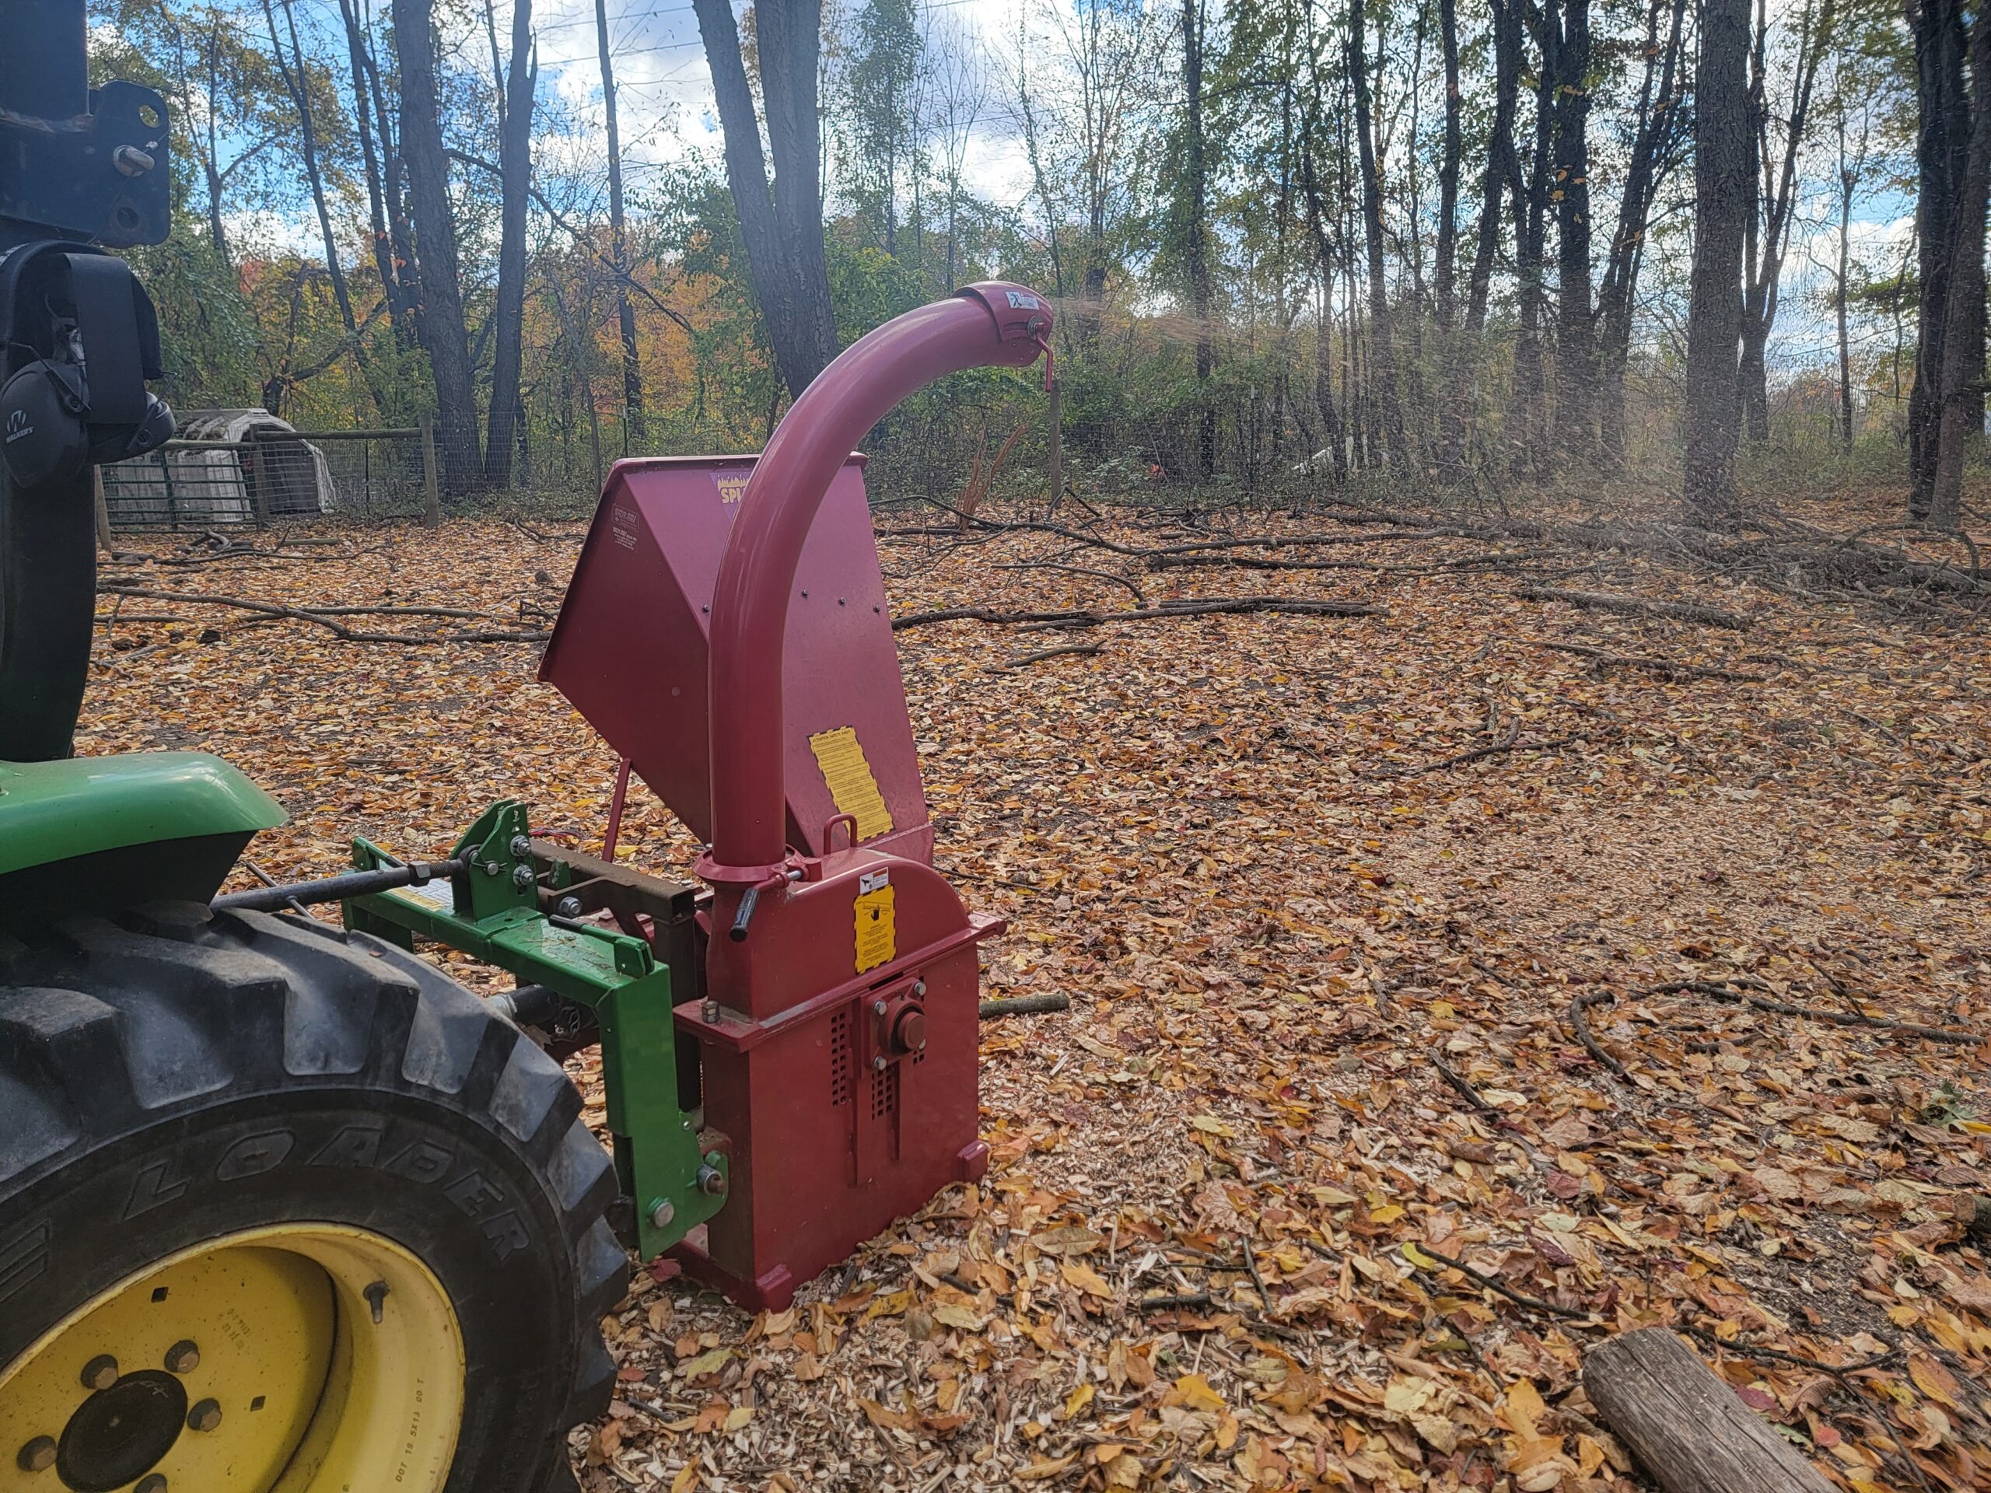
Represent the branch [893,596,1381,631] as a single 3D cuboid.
[{"bbox_3d":[0.988,-0.938,9.756,3.500,0.140,0.369,-2,14,-10],"label":"branch"}]

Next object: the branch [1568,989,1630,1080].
[{"bbox_3d":[1.446,0.681,3.310,0.126,0.040,0.477,5,15,20],"label":"branch"}]

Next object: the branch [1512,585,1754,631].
[{"bbox_3d":[4.488,-1.002,9.815,0.186,0.120,1.707,-9,17,-32],"label":"branch"}]

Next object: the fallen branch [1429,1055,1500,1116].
[{"bbox_3d":[1.034,0.745,3.074,0.033,0.030,0.262,-3,15,-12],"label":"fallen branch"}]

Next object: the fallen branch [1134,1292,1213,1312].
[{"bbox_3d":[0.302,0.925,2.311,0.140,0.028,0.026,-2,14,-11],"label":"fallen branch"}]

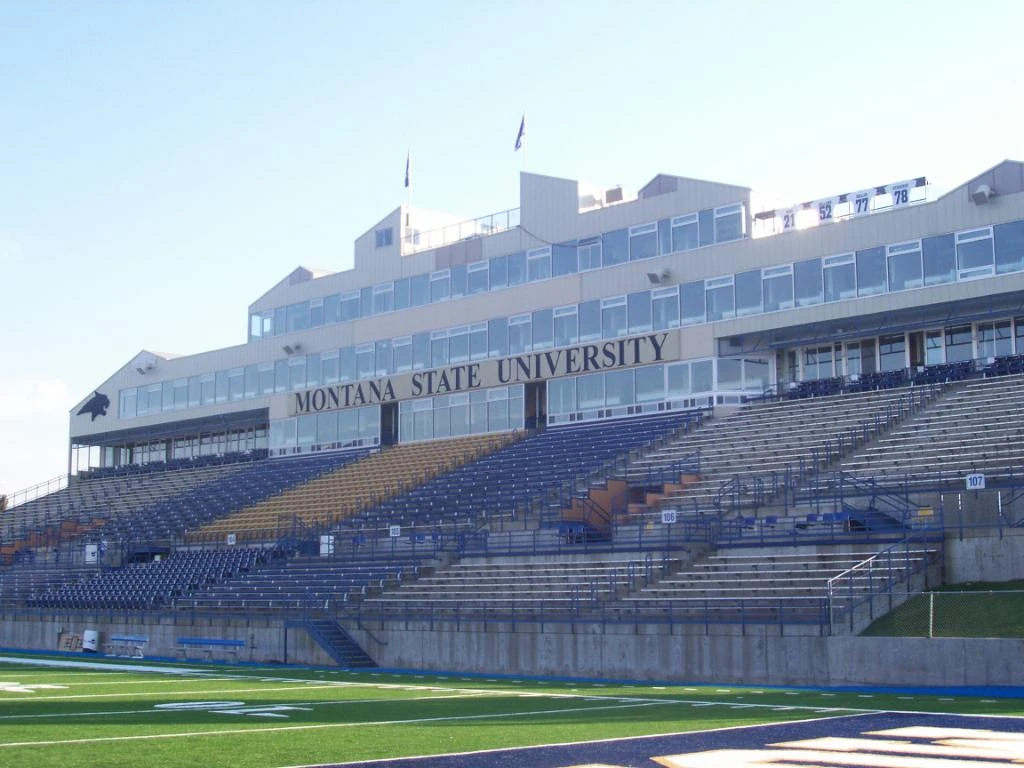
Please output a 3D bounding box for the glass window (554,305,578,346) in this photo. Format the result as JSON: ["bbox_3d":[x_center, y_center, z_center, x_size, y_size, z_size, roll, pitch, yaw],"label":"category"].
[{"bbox_3d":[2.656,-2.858,77.251,0.150,1.980,1.701,7,-10,-44],"label":"glass window"}]

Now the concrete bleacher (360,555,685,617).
[{"bbox_3d":[-0.092,5.966,45.583,4.400,1.800,9.600,8,-11,-44],"label":"concrete bleacher"}]

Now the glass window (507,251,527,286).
[{"bbox_3d":[0.285,-5.851,80.576,0.120,1.636,1.458,8,-11,-44],"label":"glass window"}]

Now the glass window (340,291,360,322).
[{"bbox_3d":[-9.231,-4.439,89.732,0.150,1.720,1.894,7,-10,-44],"label":"glass window"}]

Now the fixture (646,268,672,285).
[{"bbox_3d":[6.786,-4.908,72.576,0.950,0.600,0.600,7,-10,-44],"label":"fixture"}]

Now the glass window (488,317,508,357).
[{"bbox_3d":[-0.672,-2.376,81.063,0.120,1.967,1.506,8,-11,-44],"label":"glass window"}]

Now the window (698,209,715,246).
[{"bbox_3d":[8.942,-7.120,71.886,0.120,1.633,0.917,8,-11,-44],"label":"window"}]

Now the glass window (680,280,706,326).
[{"bbox_3d":[8.289,-3.636,71.599,0.150,1.990,1.520,7,-11,-44],"label":"glass window"}]

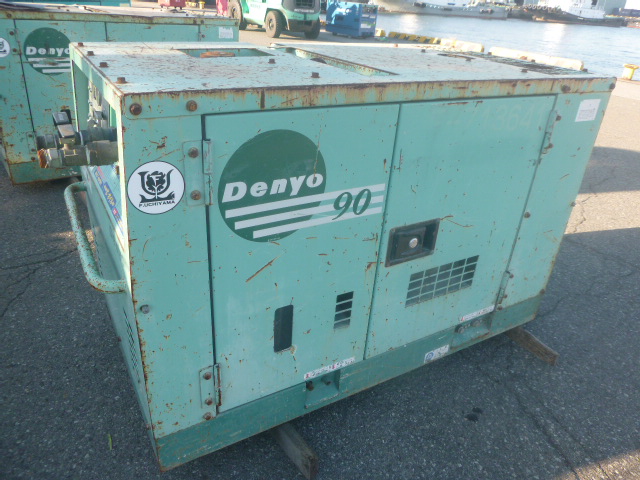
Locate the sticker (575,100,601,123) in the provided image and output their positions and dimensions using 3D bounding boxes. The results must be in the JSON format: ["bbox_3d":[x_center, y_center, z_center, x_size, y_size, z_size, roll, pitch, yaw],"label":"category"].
[{"bbox_3d":[0.850,-0.409,1.463,0.102,0.067,0.004,-12,31,-28],"label":"sticker"}]

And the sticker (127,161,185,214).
[{"bbox_3d":[-0.306,-0.097,0.872,0.105,0.105,0.004,-12,31,-28],"label":"sticker"}]

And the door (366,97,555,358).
[{"bbox_3d":[0.413,-0.030,1.396,0.588,0.773,0.030,-12,31,-28],"label":"door"}]

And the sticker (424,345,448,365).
[{"bbox_3d":[0.411,0.401,1.622,0.112,0.038,0.004,-12,31,-28],"label":"sticker"}]

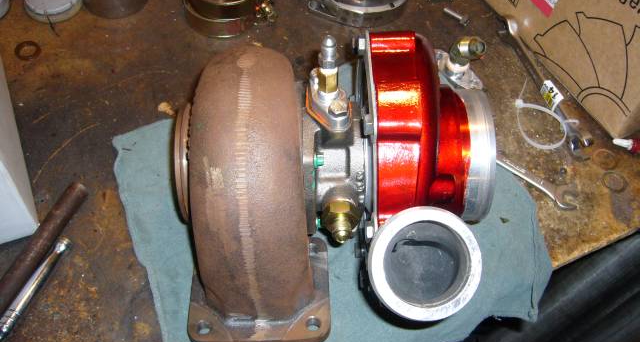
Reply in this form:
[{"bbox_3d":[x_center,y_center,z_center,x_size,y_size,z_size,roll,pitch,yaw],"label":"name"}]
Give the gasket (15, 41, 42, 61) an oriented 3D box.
[{"bbox_3d":[-0.325,-0.133,0.720,0.029,0.002,0.029,0,58,0],"label":"gasket"}]

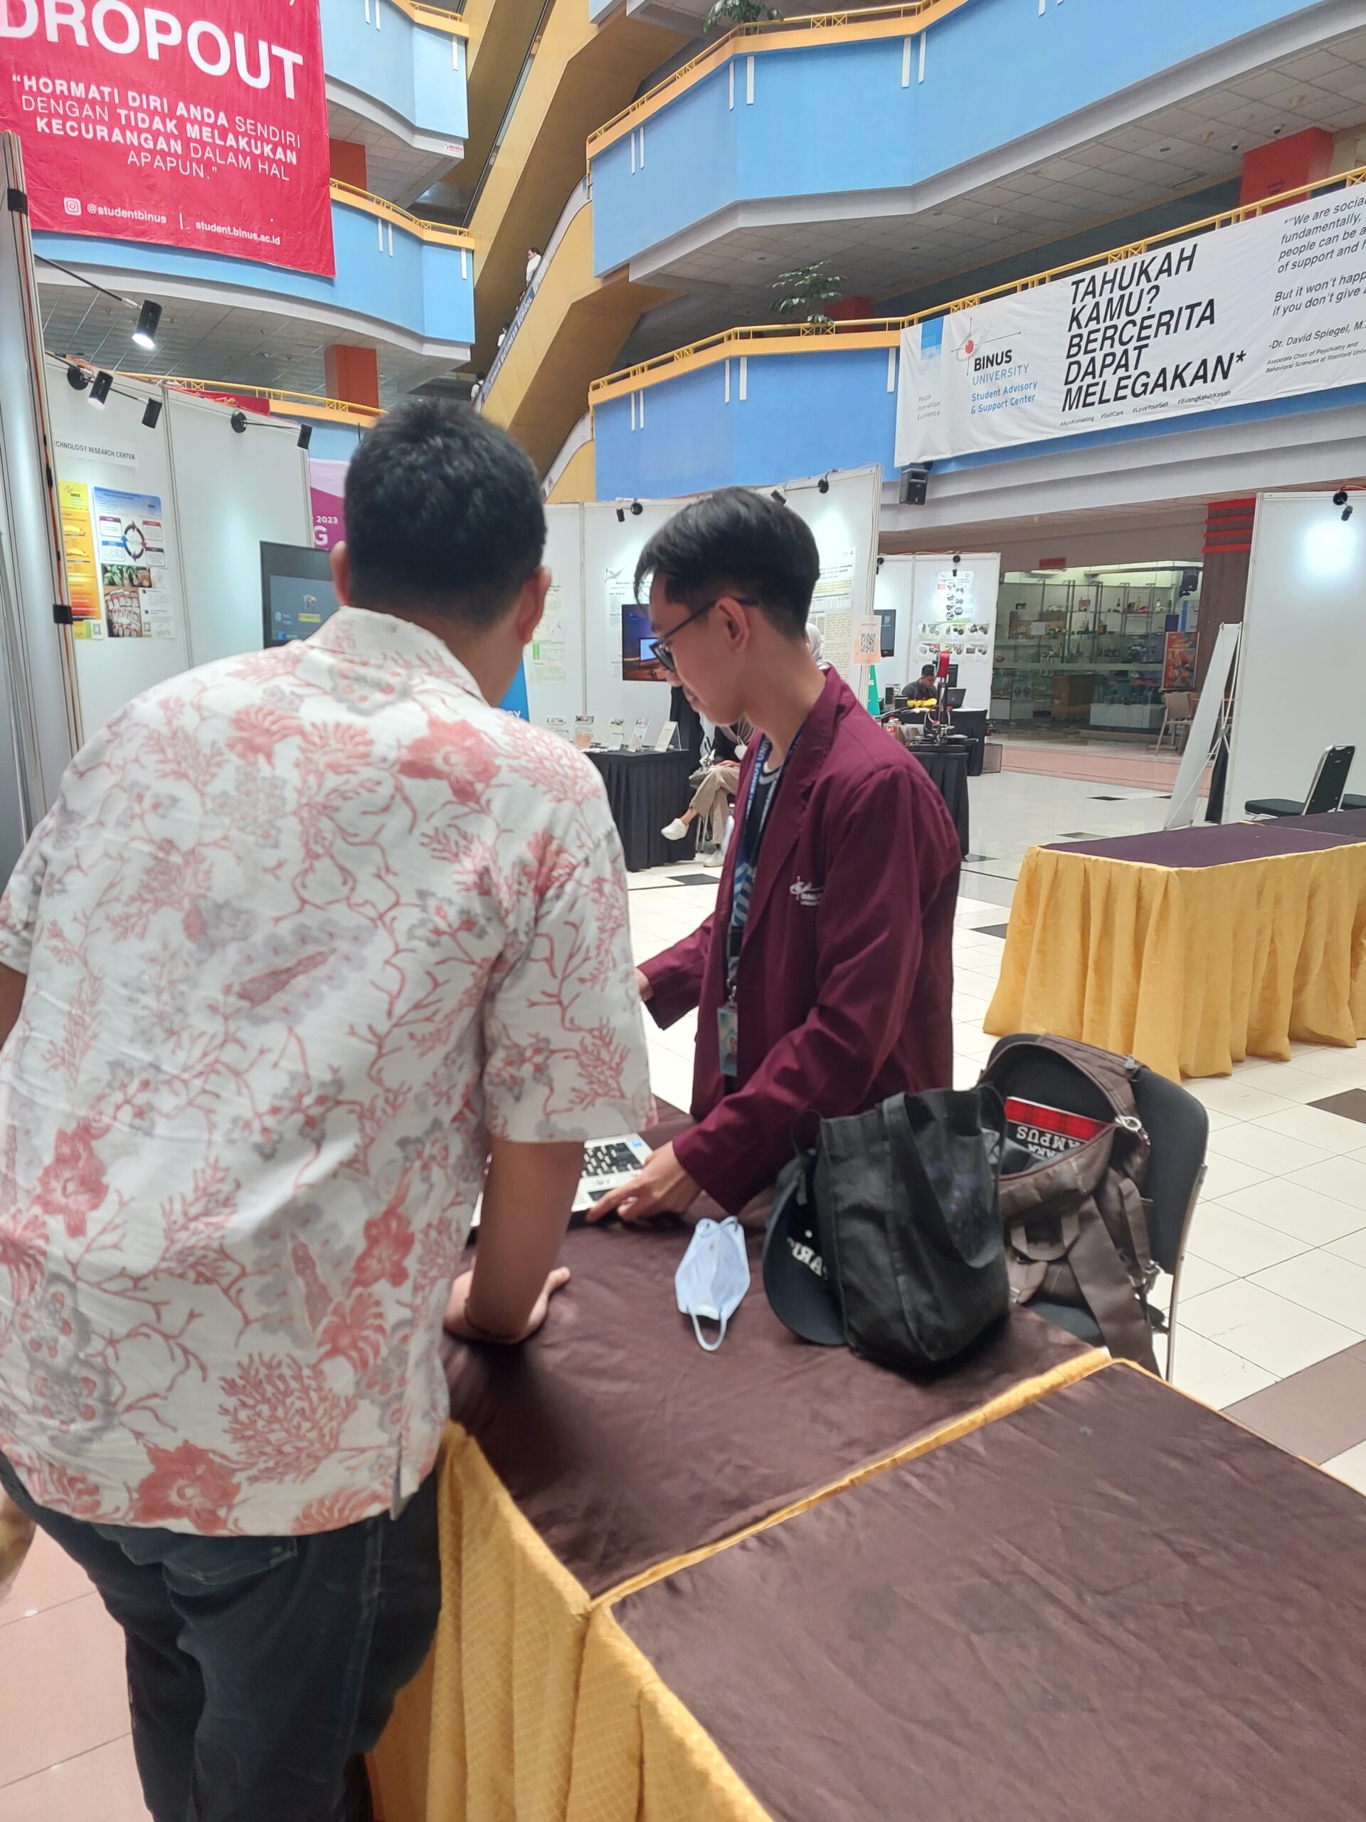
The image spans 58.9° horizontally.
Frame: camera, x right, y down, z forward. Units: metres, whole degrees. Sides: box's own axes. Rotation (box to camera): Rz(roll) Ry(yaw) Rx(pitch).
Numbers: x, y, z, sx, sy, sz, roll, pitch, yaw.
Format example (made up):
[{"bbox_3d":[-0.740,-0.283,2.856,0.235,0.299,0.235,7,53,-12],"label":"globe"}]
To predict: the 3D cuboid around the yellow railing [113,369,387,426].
[{"bbox_3d":[-8.479,-10.195,24.332,0.900,0.520,6.300,12,17,41],"label":"yellow railing"}]

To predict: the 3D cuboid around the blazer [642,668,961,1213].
[{"bbox_3d":[0.170,0.032,1.773,0.450,0.770,0.500,-7,15,-29],"label":"blazer"}]

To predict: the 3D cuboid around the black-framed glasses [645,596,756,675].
[{"bbox_3d":[0.044,-0.364,1.556,0.147,0.046,0.142,-32,3,19],"label":"black-framed glasses"}]

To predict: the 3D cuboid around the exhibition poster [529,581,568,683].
[{"bbox_3d":[-1.210,-2.205,9.400,0.600,0.860,0.010,3,13,11],"label":"exhibition poster"}]

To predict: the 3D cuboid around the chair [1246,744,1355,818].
[{"bbox_3d":[4.021,-0.663,7.933,0.450,0.820,0.500,-9,16,-35],"label":"chair"}]

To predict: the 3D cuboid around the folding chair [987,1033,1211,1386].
[{"bbox_3d":[0.567,0.695,2.101,0.490,0.790,0.450,-11,17,-40],"label":"folding chair"}]

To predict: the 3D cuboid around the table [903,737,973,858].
[{"bbox_3d":[1.382,-0.776,8.575,1.150,0.750,0.650,0,13,0],"label":"table"}]

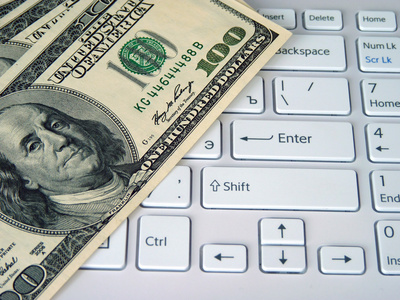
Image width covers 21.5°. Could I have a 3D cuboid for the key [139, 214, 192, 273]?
[{"bbox_3d":[-0.011,0.028,0.317,0.015,0.003,0.017,1,57,-2],"label":"key"}]

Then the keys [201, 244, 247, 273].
[{"bbox_3d":[0.007,0.033,0.315,0.013,0.003,0.008,1,57,-2],"label":"keys"}]

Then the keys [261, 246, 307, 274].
[{"bbox_3d":[0.025,0.033,0.316,0.014,0.003,0.008,1,57,-2],"label":"keys"}]

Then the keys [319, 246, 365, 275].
[{"bbox_3d":[0.043,0.033,0.316,0.013,0.003,0.008,1,57,-2],"label":"keys"}]

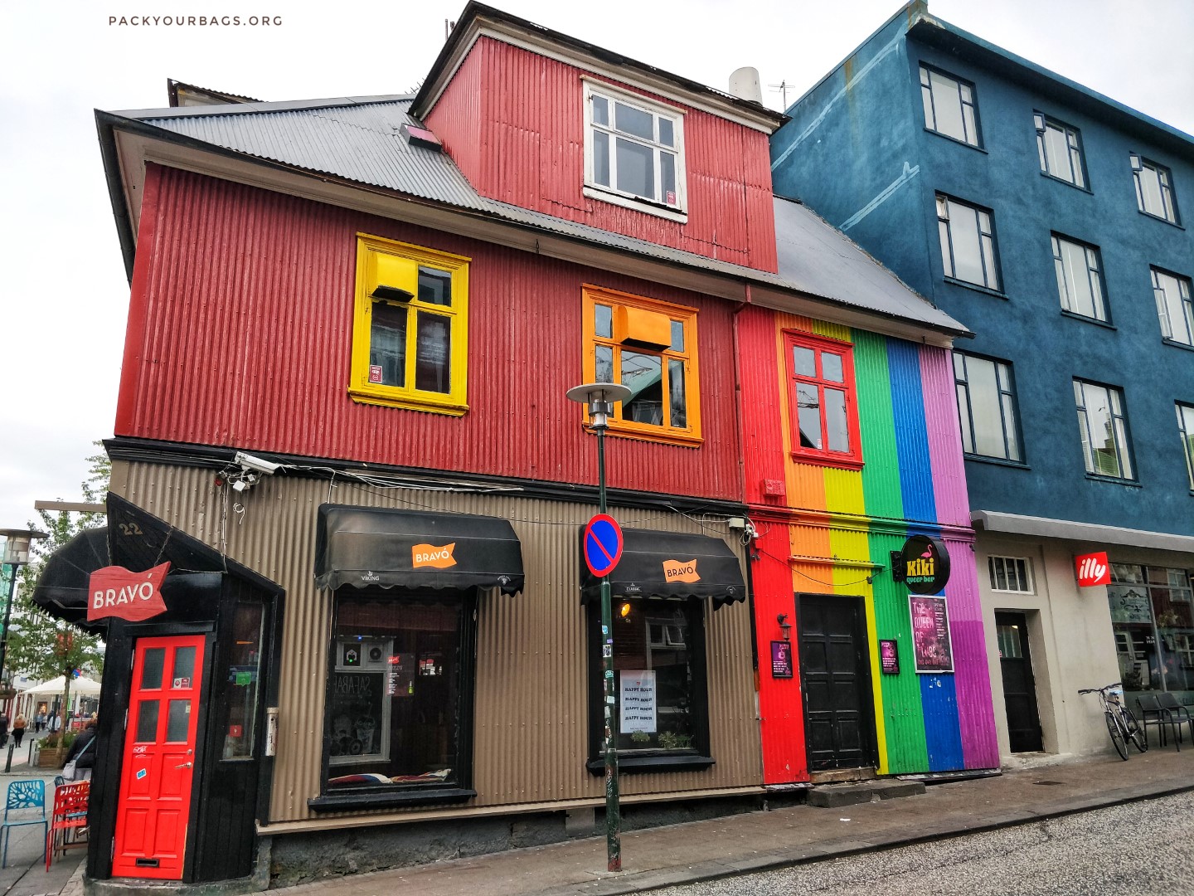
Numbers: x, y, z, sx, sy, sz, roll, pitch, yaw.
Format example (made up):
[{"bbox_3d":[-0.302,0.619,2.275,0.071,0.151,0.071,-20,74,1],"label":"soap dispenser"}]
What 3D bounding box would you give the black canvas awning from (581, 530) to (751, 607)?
[{"bbox_3d":[0.799,1.418,9.846,1.870,0.960,0.740,7,-16,-25],"label":"black canvas awning"}]

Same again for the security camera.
[{"bbox_3d":[-3.275,0.149,7.996,0.120,0.120,0.420,-12,-26,40],"label":"security camera"}]

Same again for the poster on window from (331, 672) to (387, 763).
[{"bbox_3d":[-2.392,2.689,8.308,0.537,0.853,0.020,7,-15,-28],"label":"poster on window"}]

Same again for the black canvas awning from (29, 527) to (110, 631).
[{"bbox_3d":[-6.315,1.539,10.095,0.670,0.930,2.000,7,-15,-28],"label":"black canvas awning"}]

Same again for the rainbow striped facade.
[{"bbox_3d":[3.967,1.260,11.867,4.280,6.420,0.250,7,-16,-25],"label":"rainbow striped facade"}]

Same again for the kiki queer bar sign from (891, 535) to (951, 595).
[{"bbox_3d":[4.558,1.645,11.628,0.220,0.800,0.840,7,-16,-25],"label":"kiki queer bar sign"}]

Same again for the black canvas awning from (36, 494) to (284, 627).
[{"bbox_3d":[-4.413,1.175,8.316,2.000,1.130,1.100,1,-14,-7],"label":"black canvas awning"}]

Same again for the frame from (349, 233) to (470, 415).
[{"bbox_3d":[-2.093,-1.397,9.413,1.370,1.970,0.200,7,-16,-25],"label":"frame"}]

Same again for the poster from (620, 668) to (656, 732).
[{"bbox_3d":[0.501,3.013,9.839,0.498,0.708,0.020,7,-15,-28],"label":"poster"}]

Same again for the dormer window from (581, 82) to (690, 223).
[{"bbox_3d":[0.553,-4.116,11.477,1.642,1.745,0.150,7,-15,-28],"label":"dormer window"}]

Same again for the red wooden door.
[{"bbox_3d":[-4.062,2.846,7.713,0.780,2.110,0.060,-4,-14,14],"label":"red wooden door"}]

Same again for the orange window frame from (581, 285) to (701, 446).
[{"bbox_3d":[0.614,-1.048,10.706,1.760,1.960,0.200,7,-16,-25],"label":"orange window frame"}]

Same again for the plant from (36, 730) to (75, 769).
[{"bbox_3d":[-14.125,7.912,21.707,1.000,0.950,0.800,7,-16,-25],"label":"plant"}]

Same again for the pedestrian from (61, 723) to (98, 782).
[{"bbox_3d":[-6.506,4.186,10.533,0.550,1.500,0.450,7,-16,-25],"label":"pedestrian"}]

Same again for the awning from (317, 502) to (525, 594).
[{"bbox_3d":[-1.809,1.069,8.574,2.020,0.890,0.620,7,-15,-28],"label":"awning"}]

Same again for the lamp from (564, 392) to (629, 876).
[{"bbox_3d":[0.051,1.610,8.096,0.780,4.630,0.780,0,-15,0],"label":"lamp"}]

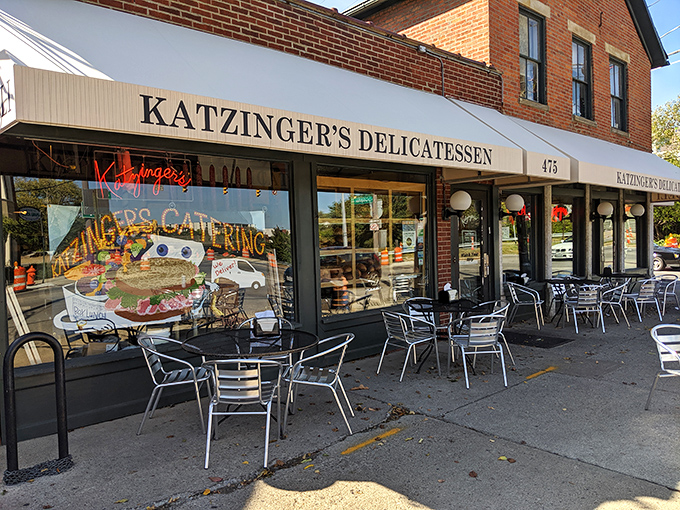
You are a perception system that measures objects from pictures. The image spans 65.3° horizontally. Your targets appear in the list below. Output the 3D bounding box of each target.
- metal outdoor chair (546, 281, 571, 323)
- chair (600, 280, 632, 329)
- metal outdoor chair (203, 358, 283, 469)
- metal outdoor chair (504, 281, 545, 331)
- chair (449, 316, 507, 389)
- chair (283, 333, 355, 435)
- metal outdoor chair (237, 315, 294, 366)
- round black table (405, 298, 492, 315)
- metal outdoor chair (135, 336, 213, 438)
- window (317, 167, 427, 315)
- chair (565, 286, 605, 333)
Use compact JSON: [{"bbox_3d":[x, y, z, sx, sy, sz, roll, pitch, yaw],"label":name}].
[{"bbox_3d":[3.890,0.742,9.118,0.540,0.730,0.560,-3,2,-24],"label":"metal outdoor chair"},{"bbox_3d":[4.589,0.840,9.069,0.575,0.730,0.560,-2,2,3],"label":"chair"},{"bbox_3d":[-0.704,1.073,3.860,0.560,0.730,0.575,-2,2,-1],"label":"metal outdoor chair"},{"bbox_3d":[3.188,0.858,9.144,0.575,0.730,0.560,-1,2,28],"label":"metal outdoor chair"},{"bbox_3d":[1.494,0.986,5.708,0.560,0.730,0.575,-2,2,-4],"label":"chair"},{"bbox_3d":[-0.161,1.017,4.307,0.560,0.730,0.540,-2,2,4],"label":"chair"},{"bbox_3d":[-0.709,1.009,5.167,0.540,0.730,0.560,-2,2,-2],"label":"metal outdoor chair"},{"bbox_3d":[1.206,0.927,6.010,0.950,0.720,0.950,-2,2,0],"label":"round black table"},{"bbox_3d":[-1.376,1.052,4.427,0.560,0.730,0.540,-2,2,-7],"label":"metal outdoor chair"},{"bbox_3d":[0.500,-0.208,6.910,2.030,1.820,0.100,-3,2,-43],"label":"window"},{"bbox_3d":[3.976,0.863,8.612,0.560,0.730,0.575,-2,2,6],"label":"chair"}]

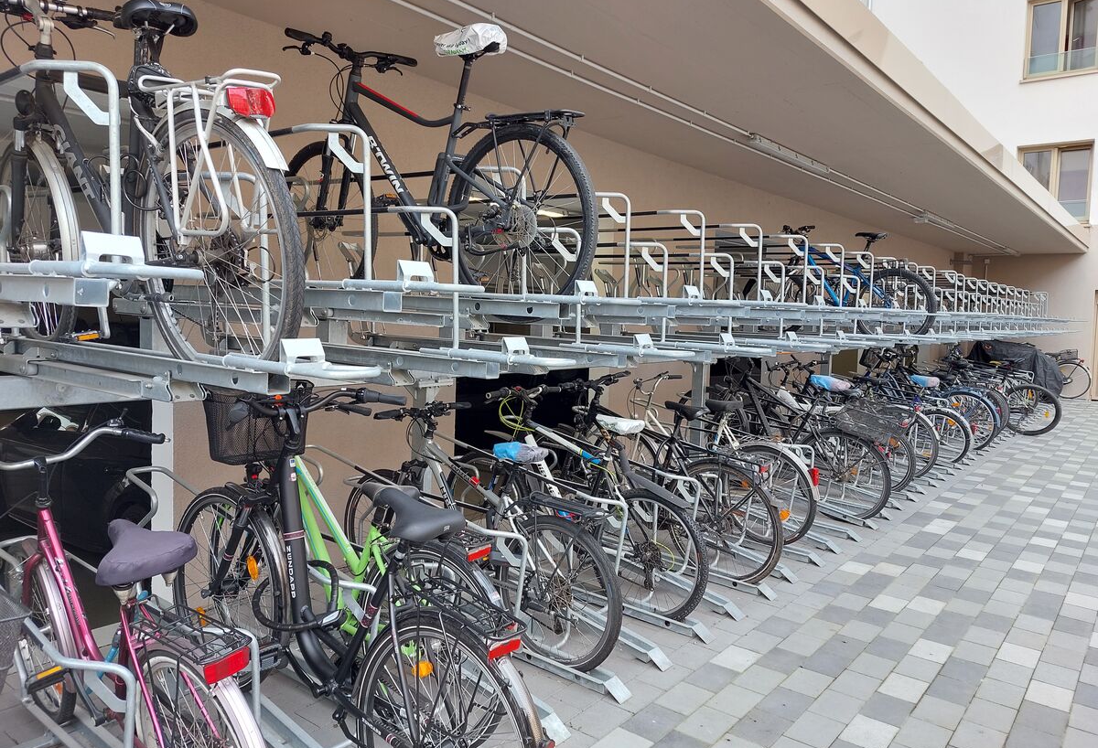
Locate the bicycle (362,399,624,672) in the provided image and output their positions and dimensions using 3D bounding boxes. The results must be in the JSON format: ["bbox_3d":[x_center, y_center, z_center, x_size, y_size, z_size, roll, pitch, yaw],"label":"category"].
[{"bbox_3d":[-0.378,0.699,3.578,1.760,1.090,0.620,5,6,39],"label":"bicycle"}]

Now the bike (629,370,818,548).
[{"bbox_3d":[0.999,0.579,5.354,1.820,1.100,0.590,5,6,39],"label":"bike"}]

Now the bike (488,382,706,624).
[{"bbox_3d":[0.083,0.658,4.160,1.770,1.110,0.640,5,6,39],"label":"bike"}]

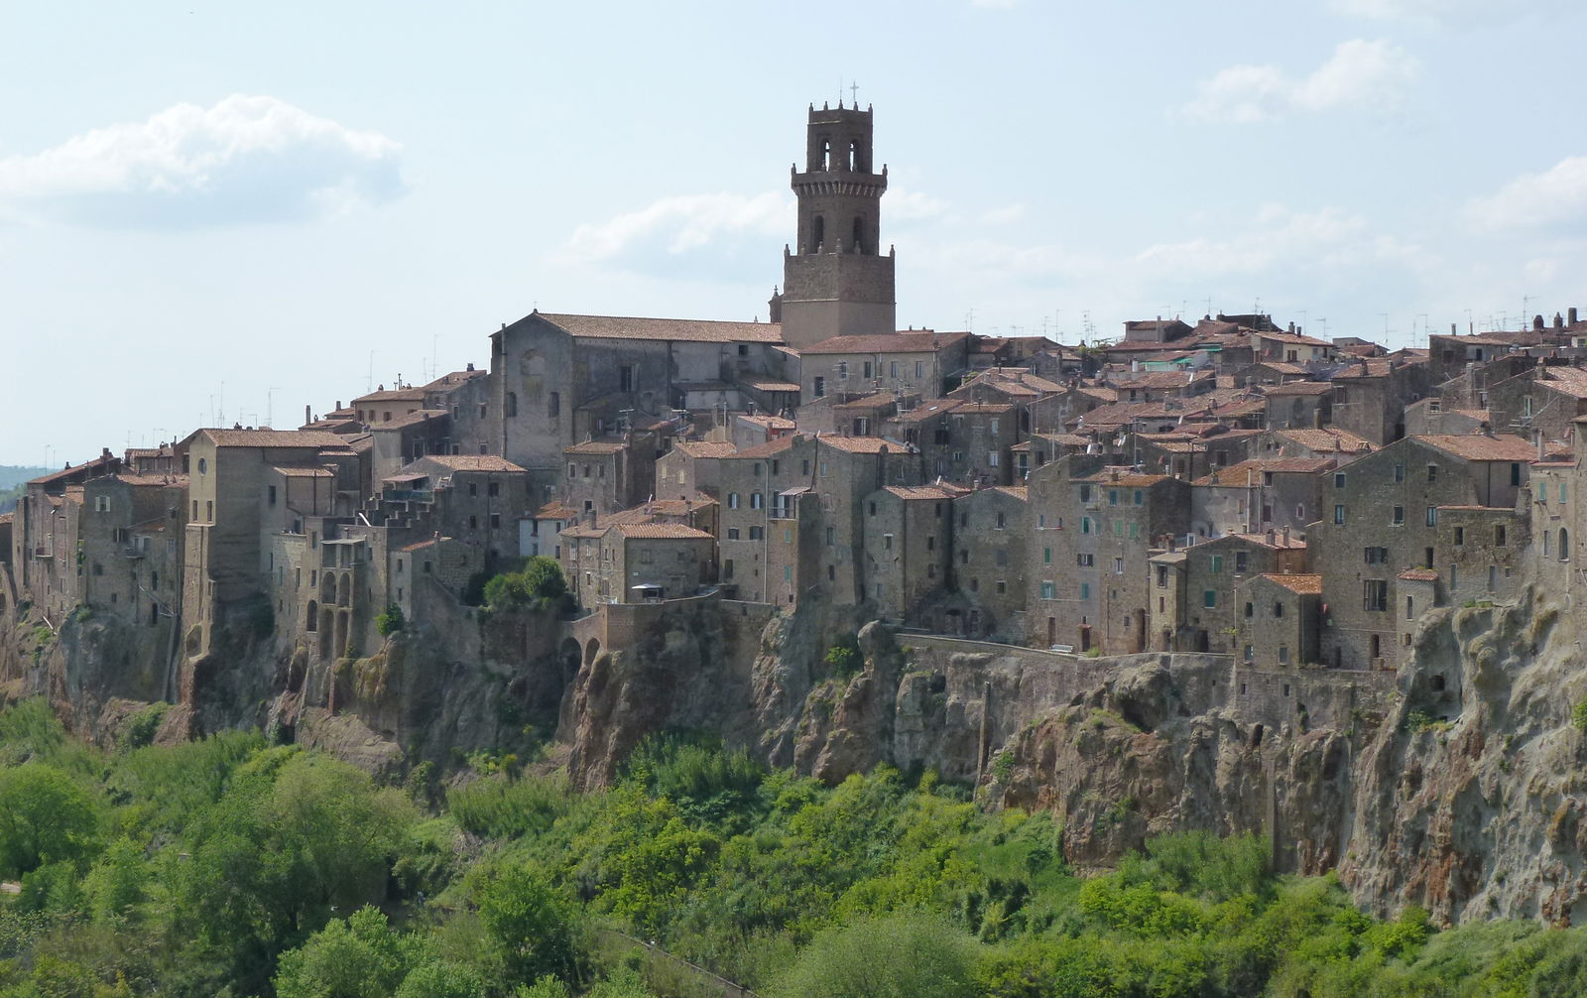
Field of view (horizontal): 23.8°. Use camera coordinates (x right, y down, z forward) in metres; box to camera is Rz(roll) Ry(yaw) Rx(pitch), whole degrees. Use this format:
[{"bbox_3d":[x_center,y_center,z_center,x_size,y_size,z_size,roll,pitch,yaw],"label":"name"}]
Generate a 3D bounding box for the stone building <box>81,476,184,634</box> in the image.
[{"bbox_3d":[-65.040,5.190,370.000,6.300,15.000,8.200,0,0,40],"label":"stone building"}]

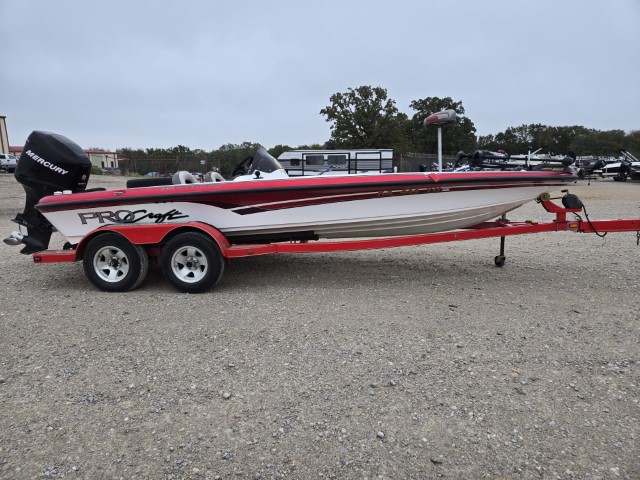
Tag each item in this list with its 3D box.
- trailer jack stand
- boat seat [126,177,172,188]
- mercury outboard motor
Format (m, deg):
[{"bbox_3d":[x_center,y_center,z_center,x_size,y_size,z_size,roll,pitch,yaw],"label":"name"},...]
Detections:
[{"bbox_3d":[2.391,-0.026,5.616,0.210,0.760,0.200,-1,10,3],"label":"trailer jack stand"},{"bbox_3d":[-2.130,-0.687,5.516,0.520,0.220,0.480,-2,10,3],"label":"boat seat"},{"bbox_3d":[-3.568,-0.625,5.598,0.940,1.570,0.580,11,11,0],"label":"mercury outboard motor"}]

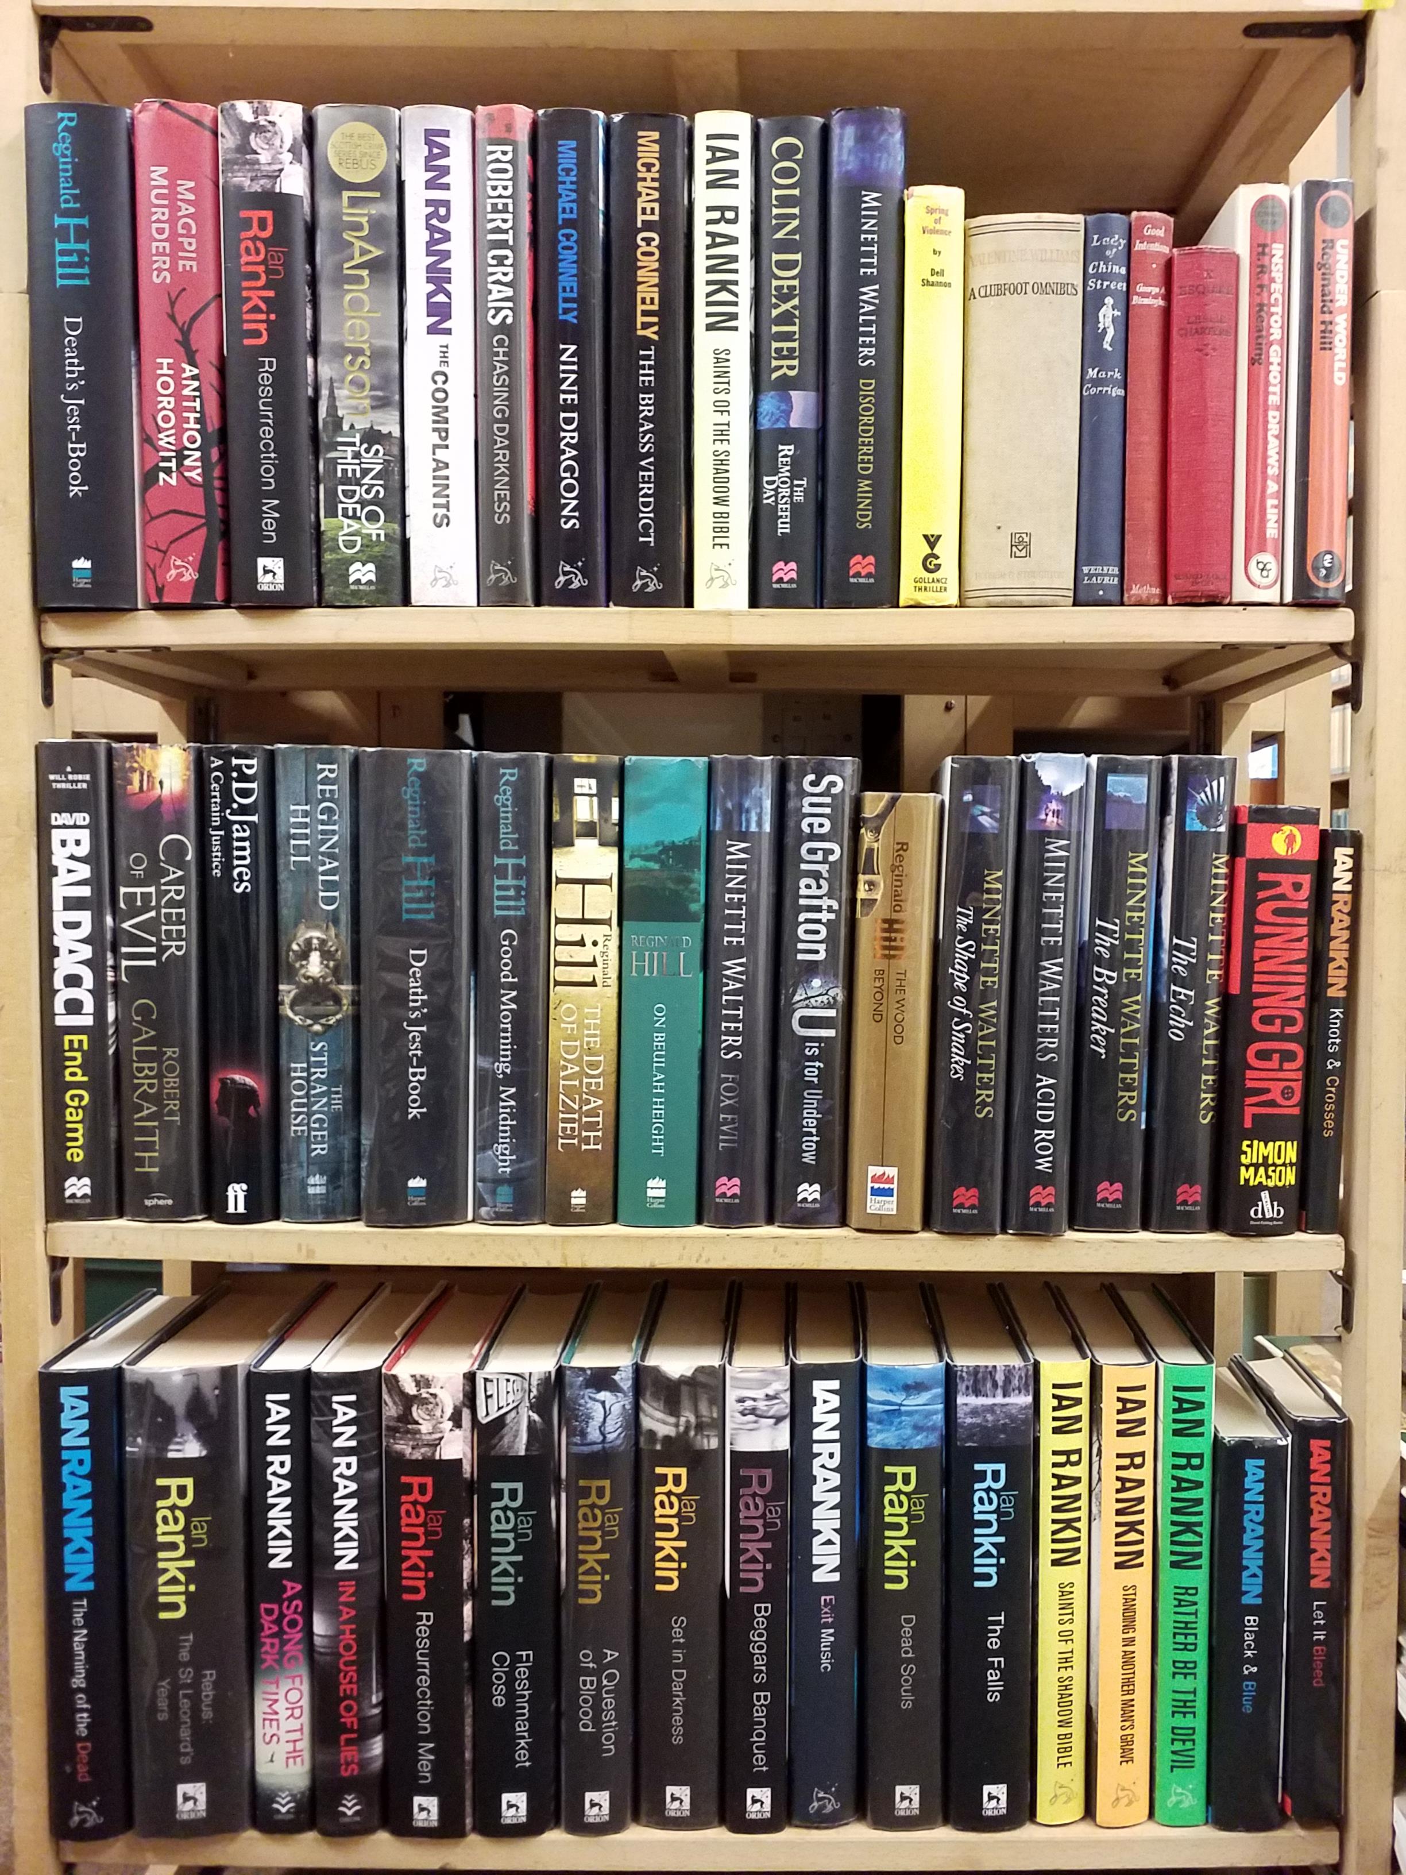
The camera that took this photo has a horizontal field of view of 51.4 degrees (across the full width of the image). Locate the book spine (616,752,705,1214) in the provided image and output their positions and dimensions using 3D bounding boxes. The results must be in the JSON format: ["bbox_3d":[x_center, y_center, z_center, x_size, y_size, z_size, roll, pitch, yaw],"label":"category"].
[{"bbox_3d":[-0.020,0.024,0.817,0.041,0.237,0.158,1,2,0],"label":"book spine"}]

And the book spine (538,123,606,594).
[{"bbox_3d":[-0.061,-0.283,0.789,0.032,0.238,0.158,0,2,1],"label":"book spine"}]

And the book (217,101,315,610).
[{"bbox_3d":[-0.208,-0.283,0.785,0.042,0.240,0.158,-1,2,1],"label":"book"}]

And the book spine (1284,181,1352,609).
[{"bbox_3d":[0.307,-0.271,0.786,0.025,0.204,0.135,0,3,2],"label":"book spine"}]

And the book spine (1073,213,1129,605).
[{"bbox_3d":[0.197,-0.259,0.778,0.024,0.188,0.128,1,2,1],"label":"book spine"}]

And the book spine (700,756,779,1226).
[{"bbox_3d":[0.022,0.024,0.813,0.035,0.238,0.156,1,4,1],"label":"book spine"}]

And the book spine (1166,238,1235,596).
[{"bbox_3d":[0.243,-0.248,0.766,0.031,0.170,0.122,0,2,2],"label":"book spine"}]

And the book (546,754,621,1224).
[{"bbox_3d":[-0.057,0.023,0.813,0.036,0.237,0.156,1,4,1],"label":"book"}]

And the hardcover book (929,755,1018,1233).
[{"bbox_3d":[0.138,0.027,0.812,0.038,0.240,0.158,1,2,1],"label":"hardcover book"}]

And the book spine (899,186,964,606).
[{"bbox_3d":[0.115,-0.269,0.786,0.029,0.203,0.134,0,3,2],"label":"book spine"}]

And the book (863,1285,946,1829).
[{"bbox_3d":[0.110,0.334,0.823,0.041,0.240,0.158,0,2,5],"label":"book"}]

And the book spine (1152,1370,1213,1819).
[{"bbox_3d":[0.249,0.331,0.821,0.029,0.240,0.156,0,2,4],"label":"book spine"}]

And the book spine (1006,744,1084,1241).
[{"bbox_3d":[0.175,0.027,0.811,0.032,0.240,0.158,2,2,2],"label":"book spine"}]

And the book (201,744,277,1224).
[{"bbox_3d":[-0.230,0.021,0.815,0.035,0.240,0.158,0,2,2],"label":"book"}]

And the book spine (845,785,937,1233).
[{"bbox_3d":[0.098,0.036,0.807,0.039,0.220,0.147,2,2,2],"label":"book spine"}]

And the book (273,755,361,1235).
[{"bbox_3d":[-0.191,0.019,0.812,0.040,0.240,0.156,1,4,2],"label":"book"}]

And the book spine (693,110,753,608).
[{"bbox_3d":[0.011,-0.282,0.787,0.028,0.239,0.158,0,2,1],"label":"book spine"}]

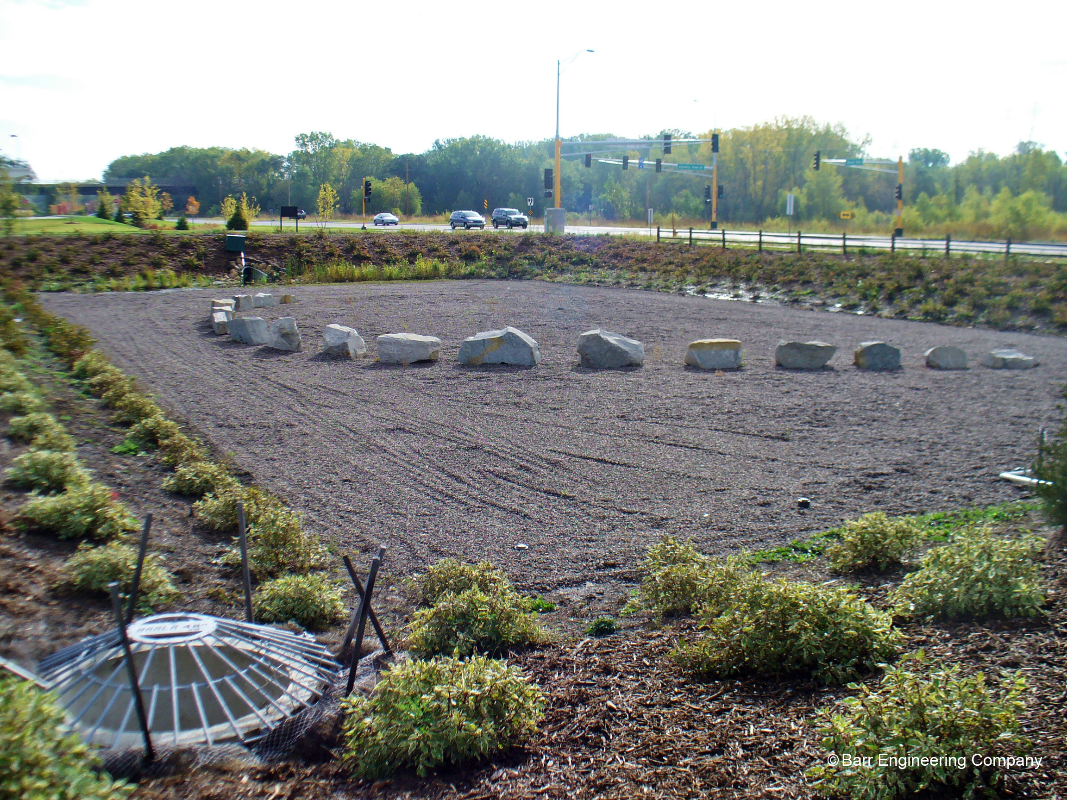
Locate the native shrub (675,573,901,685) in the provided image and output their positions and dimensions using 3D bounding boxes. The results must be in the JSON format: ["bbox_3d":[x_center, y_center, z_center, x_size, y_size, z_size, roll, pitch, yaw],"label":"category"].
[{"bbox_3d":[1.400,1.232,6.370,1.234,0.468,0.839,2,10,13],"label":"native shrub"}]

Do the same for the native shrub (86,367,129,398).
[{"bbox_3d":[-6.355,-0.255,17.000,0.660,0.440,0.660,0,9,0],"label":"native shrub"}]

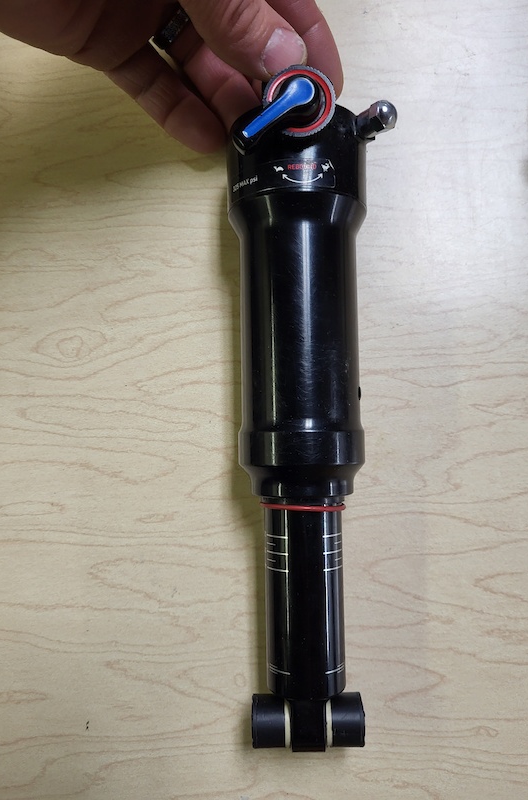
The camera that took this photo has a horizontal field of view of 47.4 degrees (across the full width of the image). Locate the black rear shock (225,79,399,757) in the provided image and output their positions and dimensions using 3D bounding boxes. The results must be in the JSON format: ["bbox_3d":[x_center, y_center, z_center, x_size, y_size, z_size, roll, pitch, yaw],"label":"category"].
[{"bbox_3d":[0.016,0.004,0.221,0.057,0.059,0.250,-1,90,0],"label":"black rear shock"}]

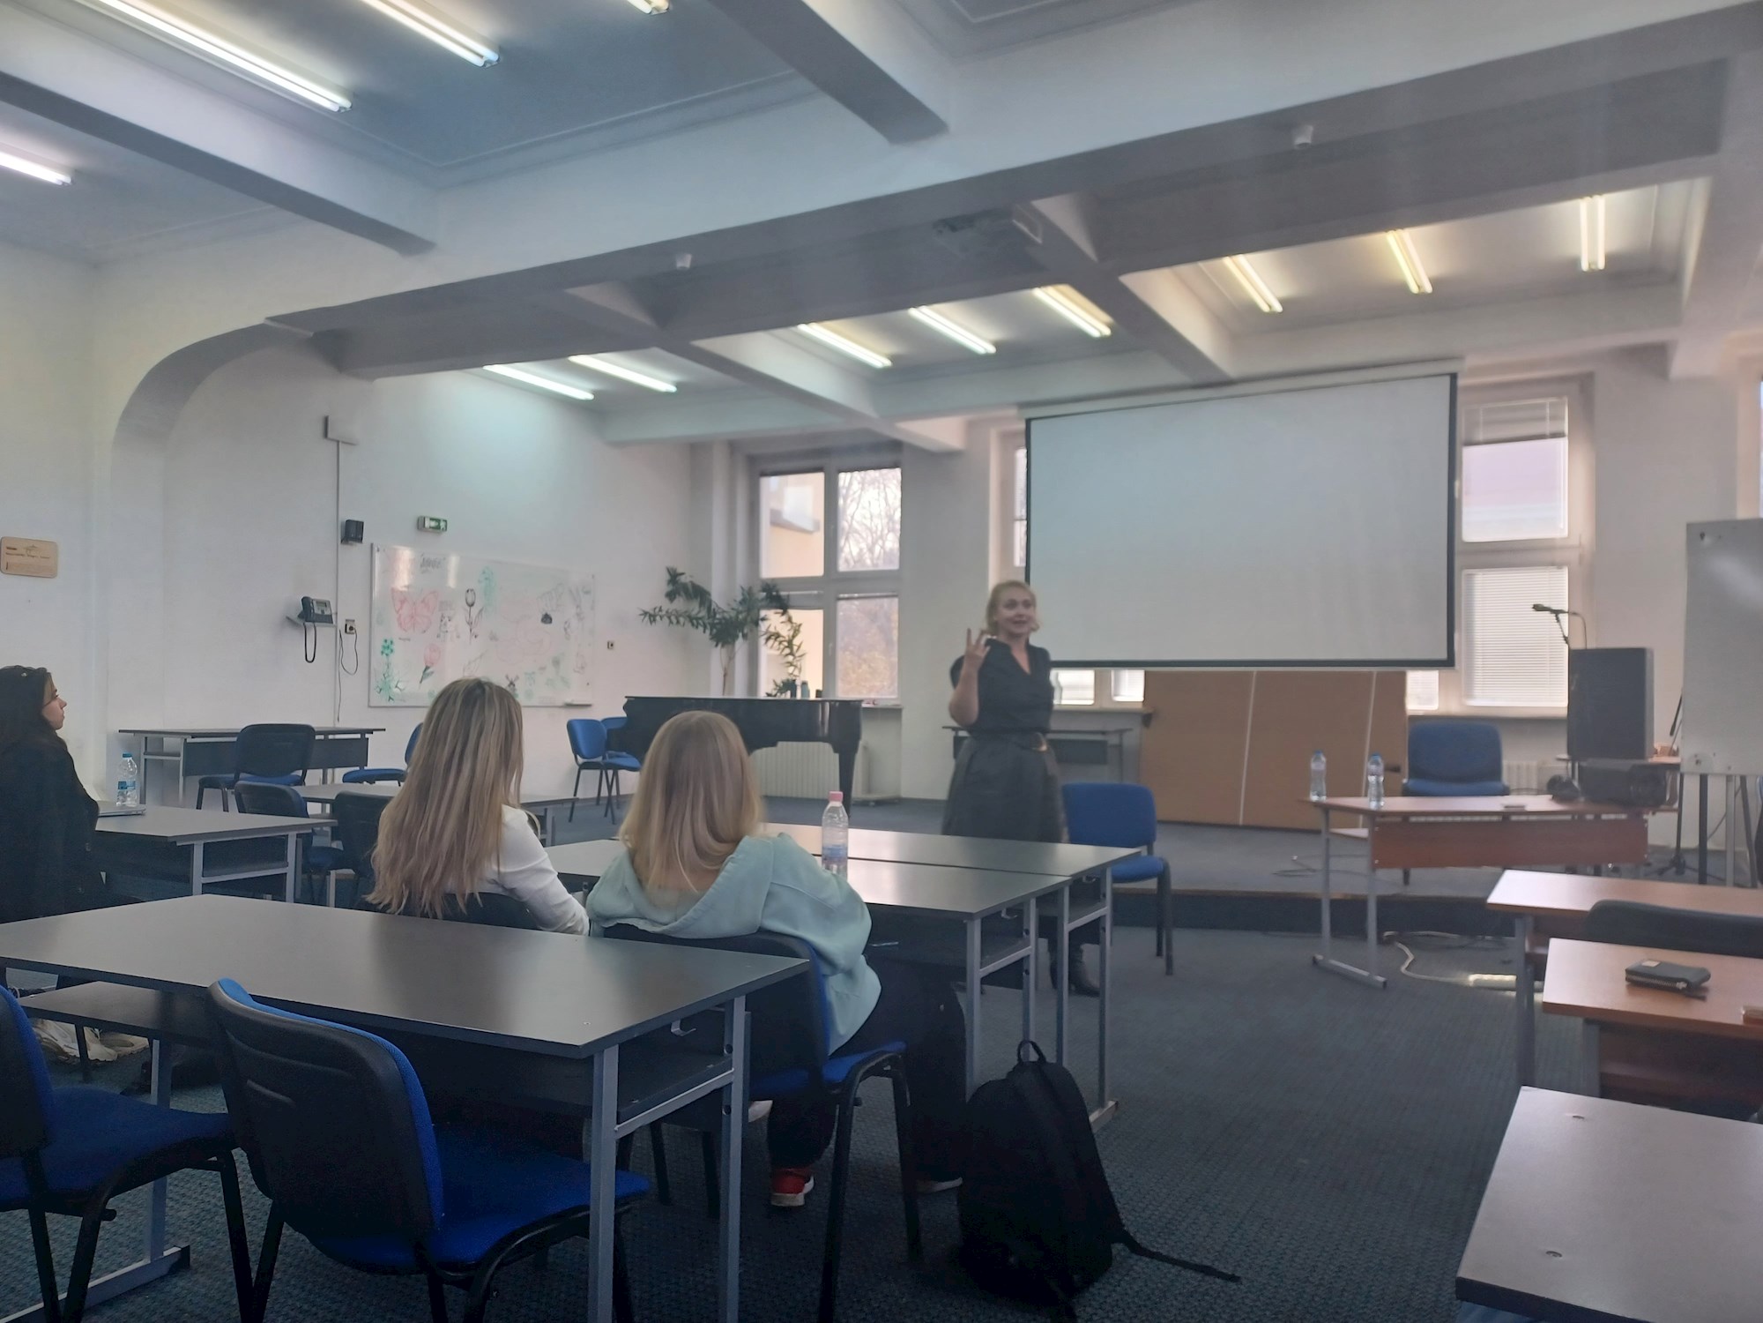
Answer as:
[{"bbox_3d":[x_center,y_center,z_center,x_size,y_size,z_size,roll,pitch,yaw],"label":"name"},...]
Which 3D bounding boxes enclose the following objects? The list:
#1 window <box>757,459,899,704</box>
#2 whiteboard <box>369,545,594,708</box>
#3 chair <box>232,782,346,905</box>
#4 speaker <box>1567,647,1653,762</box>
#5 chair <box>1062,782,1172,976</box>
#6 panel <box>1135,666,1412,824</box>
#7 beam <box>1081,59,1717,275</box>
[{"bbox_3d":[-0.543,-0.821,12.725,1.820,2.400,0.140,0,-2,29],"label":"window"},{"bbox_3d":[-3.262,-0.233,10.695,0.030,1.246,2.449,0,-2,29],"label":"whiteboard"},{"bbox_3d":[-2.539,0.949,5.740,0.520,0.810,0.550,0,-2,29],"label":"chair"},{"bbox_3d":[3.775,0.222,6.616,0.355,0.580,0.330,-1,-2,41],"label":"speaker"},{"bbox_3d":[1.062,0.970,5.865,0.530,0.810,0.570,0,-2,7],"label":"chair"},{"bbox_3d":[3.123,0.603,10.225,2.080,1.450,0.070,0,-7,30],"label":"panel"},{"bbox_3d":[2.564,-2.473,6.588,2.880,0.420,0.300,0,-2,29],"label":"beam"}]

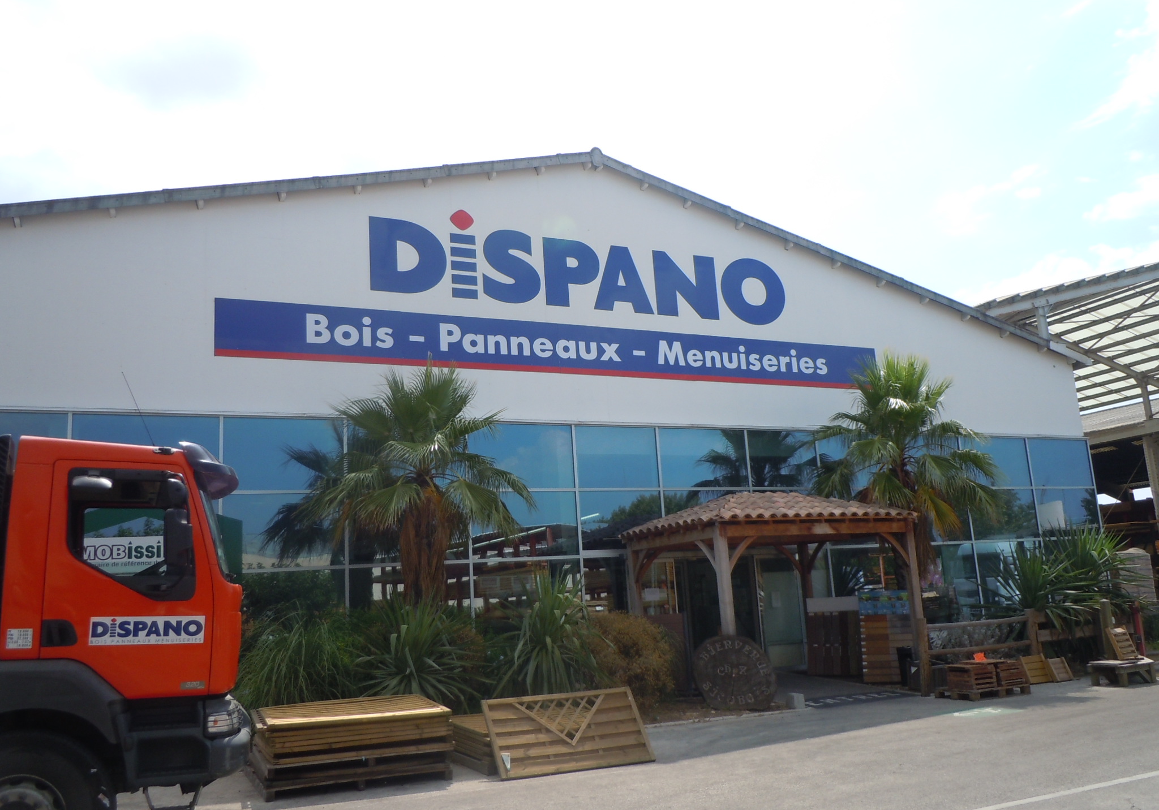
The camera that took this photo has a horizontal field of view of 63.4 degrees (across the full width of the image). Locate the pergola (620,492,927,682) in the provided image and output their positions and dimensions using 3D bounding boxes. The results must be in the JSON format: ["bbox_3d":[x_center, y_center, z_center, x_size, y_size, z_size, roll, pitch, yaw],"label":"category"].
[{"bbox_3d":[3.413,3.293,16.793,4.200,3.430,3.350,2,-12,-25],"label":"pergola"}]

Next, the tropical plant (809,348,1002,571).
[{"bbox_3d":[6.025,1.802,17.310,3.400,5.600,3.200,2,-13,-25],"label":"tropical plant"}]

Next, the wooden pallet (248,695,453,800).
[{"bbox_3d":[-2.608,3.724,10.323,1.860,0.700,1.900,2,-12,-25],"label":"wooden pallet"}]

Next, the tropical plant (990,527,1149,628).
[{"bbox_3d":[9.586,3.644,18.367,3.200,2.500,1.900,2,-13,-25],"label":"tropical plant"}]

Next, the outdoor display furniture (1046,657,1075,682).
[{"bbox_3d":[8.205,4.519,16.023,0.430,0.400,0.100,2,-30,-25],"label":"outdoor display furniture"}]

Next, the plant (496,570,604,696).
[{"bbox_3d":[-0.413,3.599,14.010,1.650,2.100,1.550,-3,-11,-1],"label":"plant"}]

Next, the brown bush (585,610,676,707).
[{"bbox_3d":[0.842,3.879,14.252,1.450,1.480,1.350,-3,-12,-1],"label":"brown bush"}]

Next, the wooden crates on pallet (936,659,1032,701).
[{"bbox_3d":[6.292,4.306,14.696,1.180,0.495,0.790,2,-12,-25],"label":"wooden crates on pallet"}]

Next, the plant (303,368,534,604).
[{"bbox_3d":[-2.236,1.813,13.199,3.100,4.900,3.000,2,-13,-25],"label":"plant"}]

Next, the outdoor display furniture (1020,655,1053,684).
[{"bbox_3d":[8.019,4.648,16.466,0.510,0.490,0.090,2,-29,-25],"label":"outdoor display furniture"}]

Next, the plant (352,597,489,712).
[{"bbox_3d":[-2.076,3.411,12.271,1.750,1.680,1.600,2,-13,-25],"label":"plant"}]

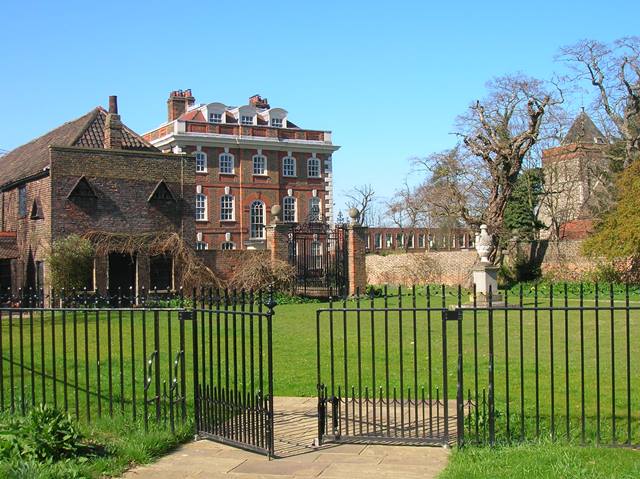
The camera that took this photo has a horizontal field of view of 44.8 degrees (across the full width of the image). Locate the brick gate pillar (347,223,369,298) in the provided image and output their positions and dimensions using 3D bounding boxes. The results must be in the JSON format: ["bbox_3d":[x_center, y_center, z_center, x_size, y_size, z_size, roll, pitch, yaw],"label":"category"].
[{"bbox_3d":[1.392,0.851,30.000,0.640,2.783,0.640,0,-1,-34],"label":"brick gate pillar"}]

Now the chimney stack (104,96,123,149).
[{"bbox_3d":[-6.879,-3.872,25.846,0.460,1.849,0.580,0,-1,-34],"label":"chimney stack"}]

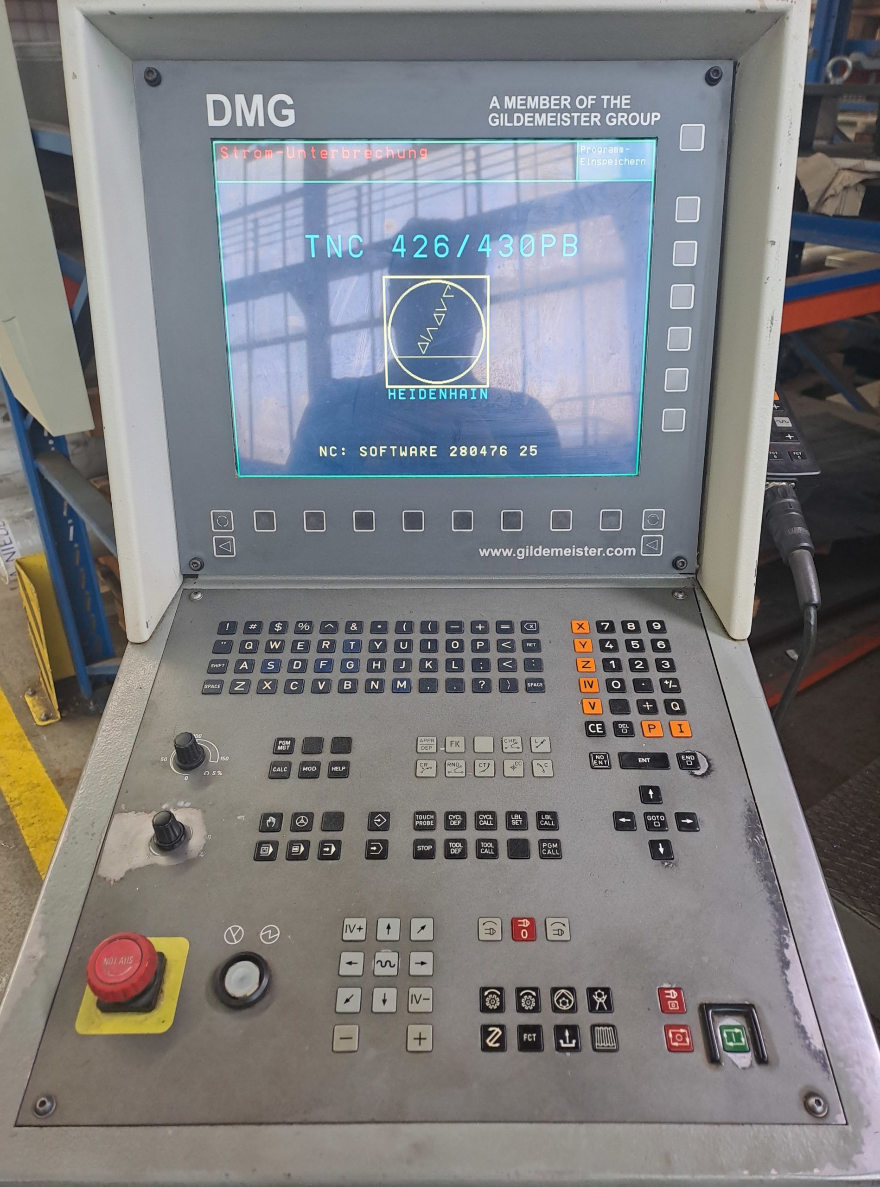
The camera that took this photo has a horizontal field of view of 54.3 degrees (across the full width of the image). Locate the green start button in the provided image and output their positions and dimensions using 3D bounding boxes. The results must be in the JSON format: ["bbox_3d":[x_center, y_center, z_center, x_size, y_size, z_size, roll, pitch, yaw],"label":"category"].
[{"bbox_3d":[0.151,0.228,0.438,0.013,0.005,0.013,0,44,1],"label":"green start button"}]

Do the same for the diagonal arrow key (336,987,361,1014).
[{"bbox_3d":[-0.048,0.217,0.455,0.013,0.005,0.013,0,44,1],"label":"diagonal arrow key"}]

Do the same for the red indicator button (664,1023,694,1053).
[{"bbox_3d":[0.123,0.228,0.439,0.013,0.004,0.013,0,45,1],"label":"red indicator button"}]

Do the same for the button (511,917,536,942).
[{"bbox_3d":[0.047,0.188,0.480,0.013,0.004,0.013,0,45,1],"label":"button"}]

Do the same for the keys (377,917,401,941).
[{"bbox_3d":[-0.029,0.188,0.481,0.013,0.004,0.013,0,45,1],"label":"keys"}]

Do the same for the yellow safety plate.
[{"bbox_3d":[-0.165,0.210,0.462,0.052,0.002,0.051,0,45,1],"label":"yellow safety plate"}]

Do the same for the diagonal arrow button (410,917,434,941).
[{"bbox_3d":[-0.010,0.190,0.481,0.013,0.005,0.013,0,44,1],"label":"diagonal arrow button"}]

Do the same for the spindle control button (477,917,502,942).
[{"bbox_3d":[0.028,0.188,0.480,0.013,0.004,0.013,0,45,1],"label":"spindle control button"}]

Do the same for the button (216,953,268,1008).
[{"bbox_3d":[-0.106,0.208,0.461,0.030,0.008,0.030,0,44,1],"label":"button"}]

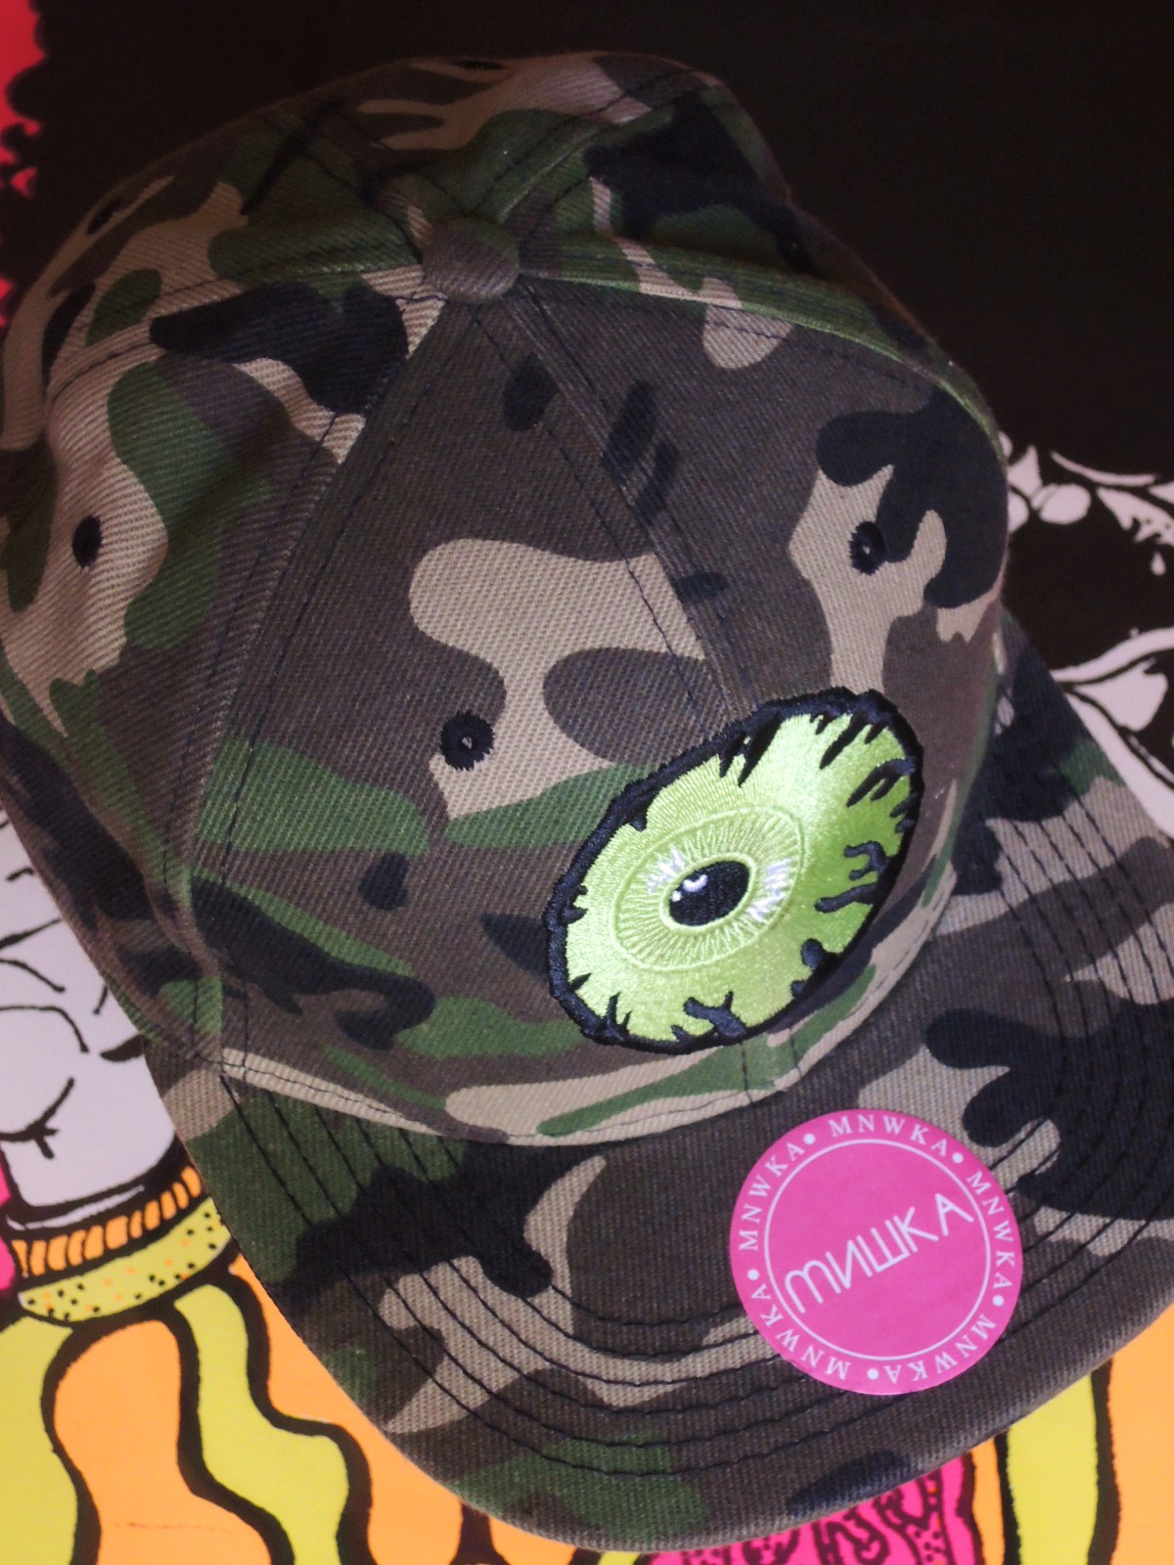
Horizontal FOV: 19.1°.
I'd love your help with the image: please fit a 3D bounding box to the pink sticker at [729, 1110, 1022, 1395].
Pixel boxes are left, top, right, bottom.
[{"bbox_3d":[0.049,0.080,0.593,0.051,0.001,0.051,-26,70,-17],"label":"pink sticker"}]

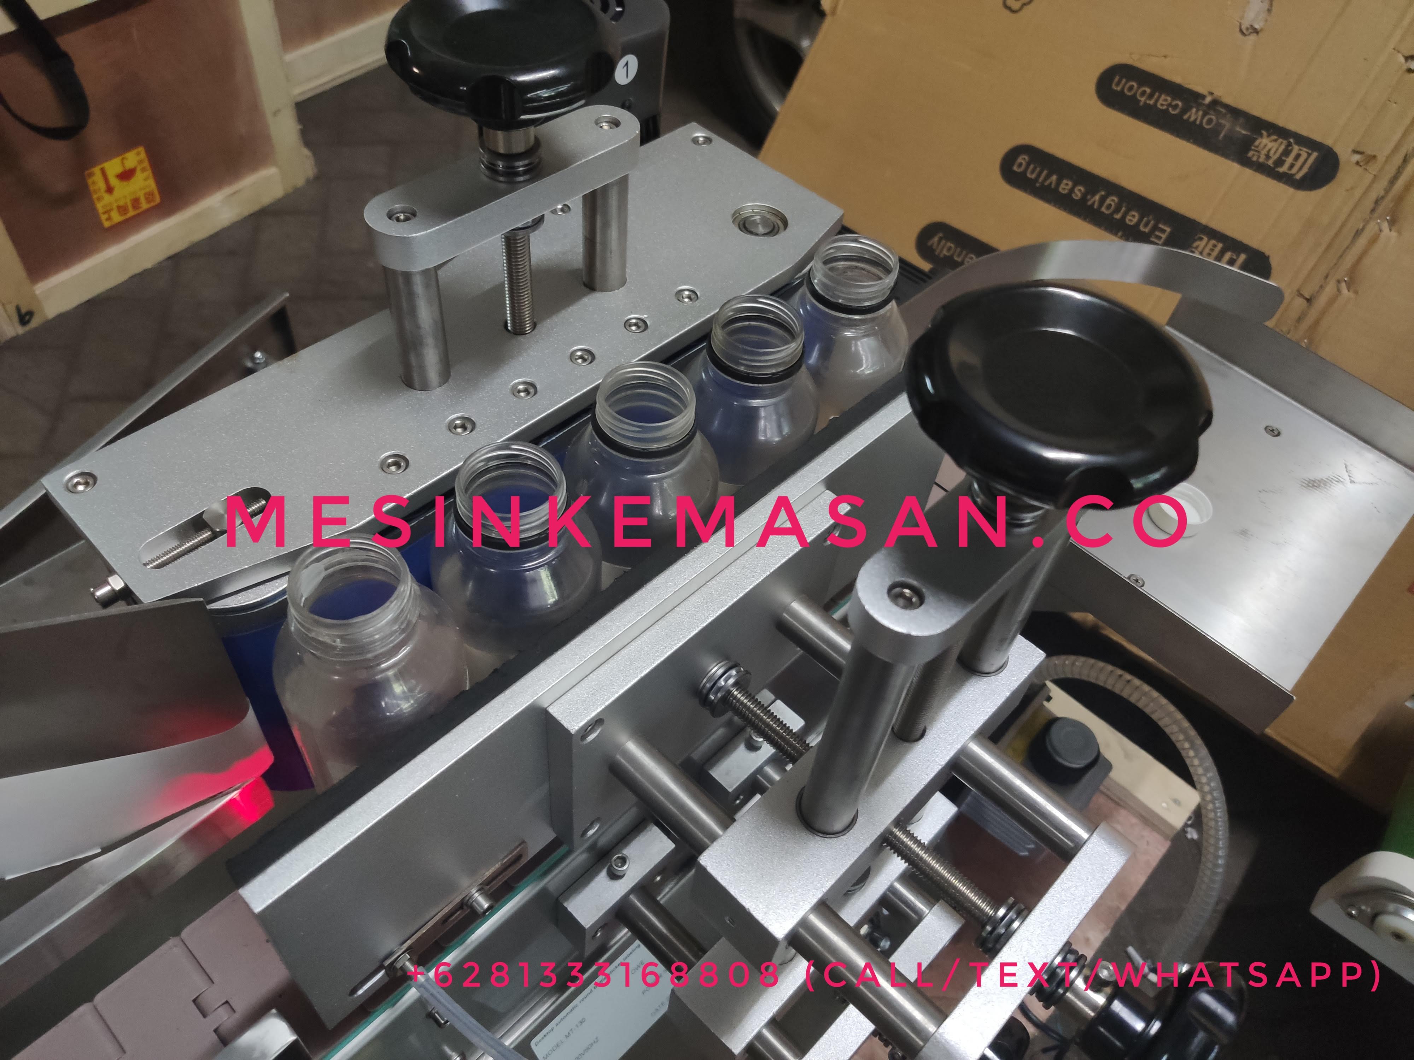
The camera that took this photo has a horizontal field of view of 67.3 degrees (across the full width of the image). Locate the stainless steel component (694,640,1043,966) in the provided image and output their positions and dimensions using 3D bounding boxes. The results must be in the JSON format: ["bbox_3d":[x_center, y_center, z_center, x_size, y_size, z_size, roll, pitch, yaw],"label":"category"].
[{"bbox_3d":[0.068,0.097,0.426,0.040,0.040,0.169,39,57,23],"label":"stainless steel component"}]

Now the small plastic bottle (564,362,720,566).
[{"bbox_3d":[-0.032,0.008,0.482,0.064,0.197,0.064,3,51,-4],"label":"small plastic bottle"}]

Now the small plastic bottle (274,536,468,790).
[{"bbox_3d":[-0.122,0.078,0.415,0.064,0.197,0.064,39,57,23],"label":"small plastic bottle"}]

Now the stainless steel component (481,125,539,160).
[{"bbox_3d":[-0.073,-0.149,0.393,0.020,0.011,0.020,38,56,23],"label":"stainless steel component"}]

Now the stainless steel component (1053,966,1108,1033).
[{"bbox_3d":[0.133,0.168,0.379,0.012,0.020,0.020,39,57,23],"label":"stainless steel component"}]

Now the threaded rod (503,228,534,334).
[{"bbox_3d":[-0.079,-0.106,0.444,0.012,0.052,0.012,3,50,-4],"label":"threaded rod"}]

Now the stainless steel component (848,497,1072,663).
[{"bbox_3d":[0.089,-0.003,0.320,0.027,0.015,0.127,39,57,23],"label":"stainless steel component"}]

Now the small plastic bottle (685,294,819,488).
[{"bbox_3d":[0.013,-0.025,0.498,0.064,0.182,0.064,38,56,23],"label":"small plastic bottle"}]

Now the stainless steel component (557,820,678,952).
[{"bbox_3d":[-0.045,0.180,0.537,0.021,0.038,0.060,38,56,23],"label":"stainless steel component"}]

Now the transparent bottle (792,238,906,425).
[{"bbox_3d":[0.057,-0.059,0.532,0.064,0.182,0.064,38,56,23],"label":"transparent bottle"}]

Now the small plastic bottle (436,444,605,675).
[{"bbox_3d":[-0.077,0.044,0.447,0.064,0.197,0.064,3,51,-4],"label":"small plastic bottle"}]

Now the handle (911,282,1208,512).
[{"bbox_3d":[0.092,-0.034,0.283,0.079,0.032,0.079,3,51,-4],"label":"handle"}]

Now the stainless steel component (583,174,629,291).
[{"bbox_3d":[-0.044,-0.136,0.466,0.020,0.062,0.020,3,50,-4],"label":"stainless steel component"}]

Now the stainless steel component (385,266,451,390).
[{"bbox_3d":[-0.113,-0.084,0.414,0.020,0.062,0.020,3,50,-4],"label":"stainless steel component"}]

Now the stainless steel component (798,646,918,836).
[{"bbox_3d":[0.049,0.064,0.341,0.020,0.121,0.020,3,50,-4],"label":"stainless steel component"}]

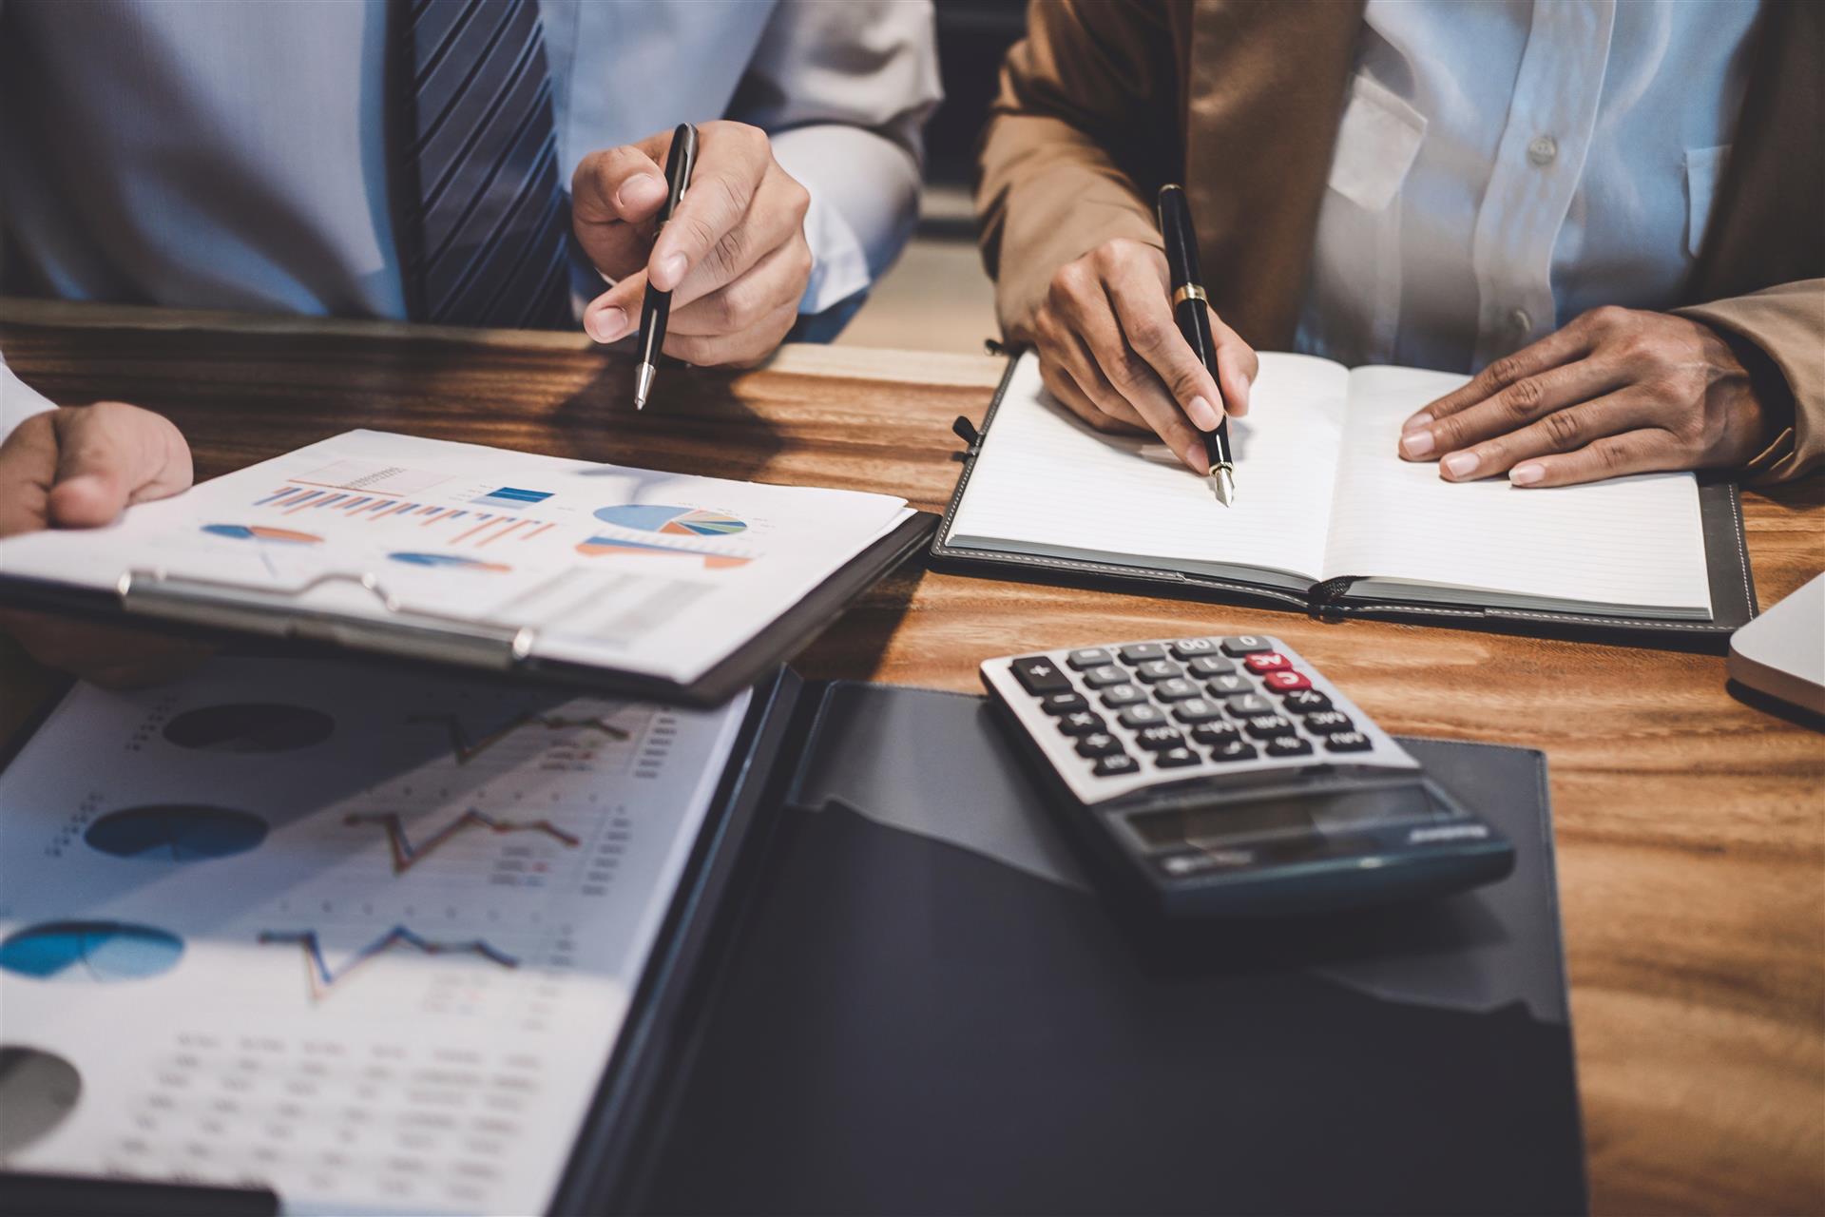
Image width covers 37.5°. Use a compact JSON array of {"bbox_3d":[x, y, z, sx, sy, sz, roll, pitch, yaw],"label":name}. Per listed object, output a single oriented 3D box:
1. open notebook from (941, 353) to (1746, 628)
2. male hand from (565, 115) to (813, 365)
[{"bbox_3d":[0.187,-0.054,1.145,0.325,0.020,0.212,6,28,10],"label":"open notebook"},{"bbox_3d":[-0.086,-0.149,1.090,0.093,0.090,0.122,13,30,22],"label":"male hand"}]

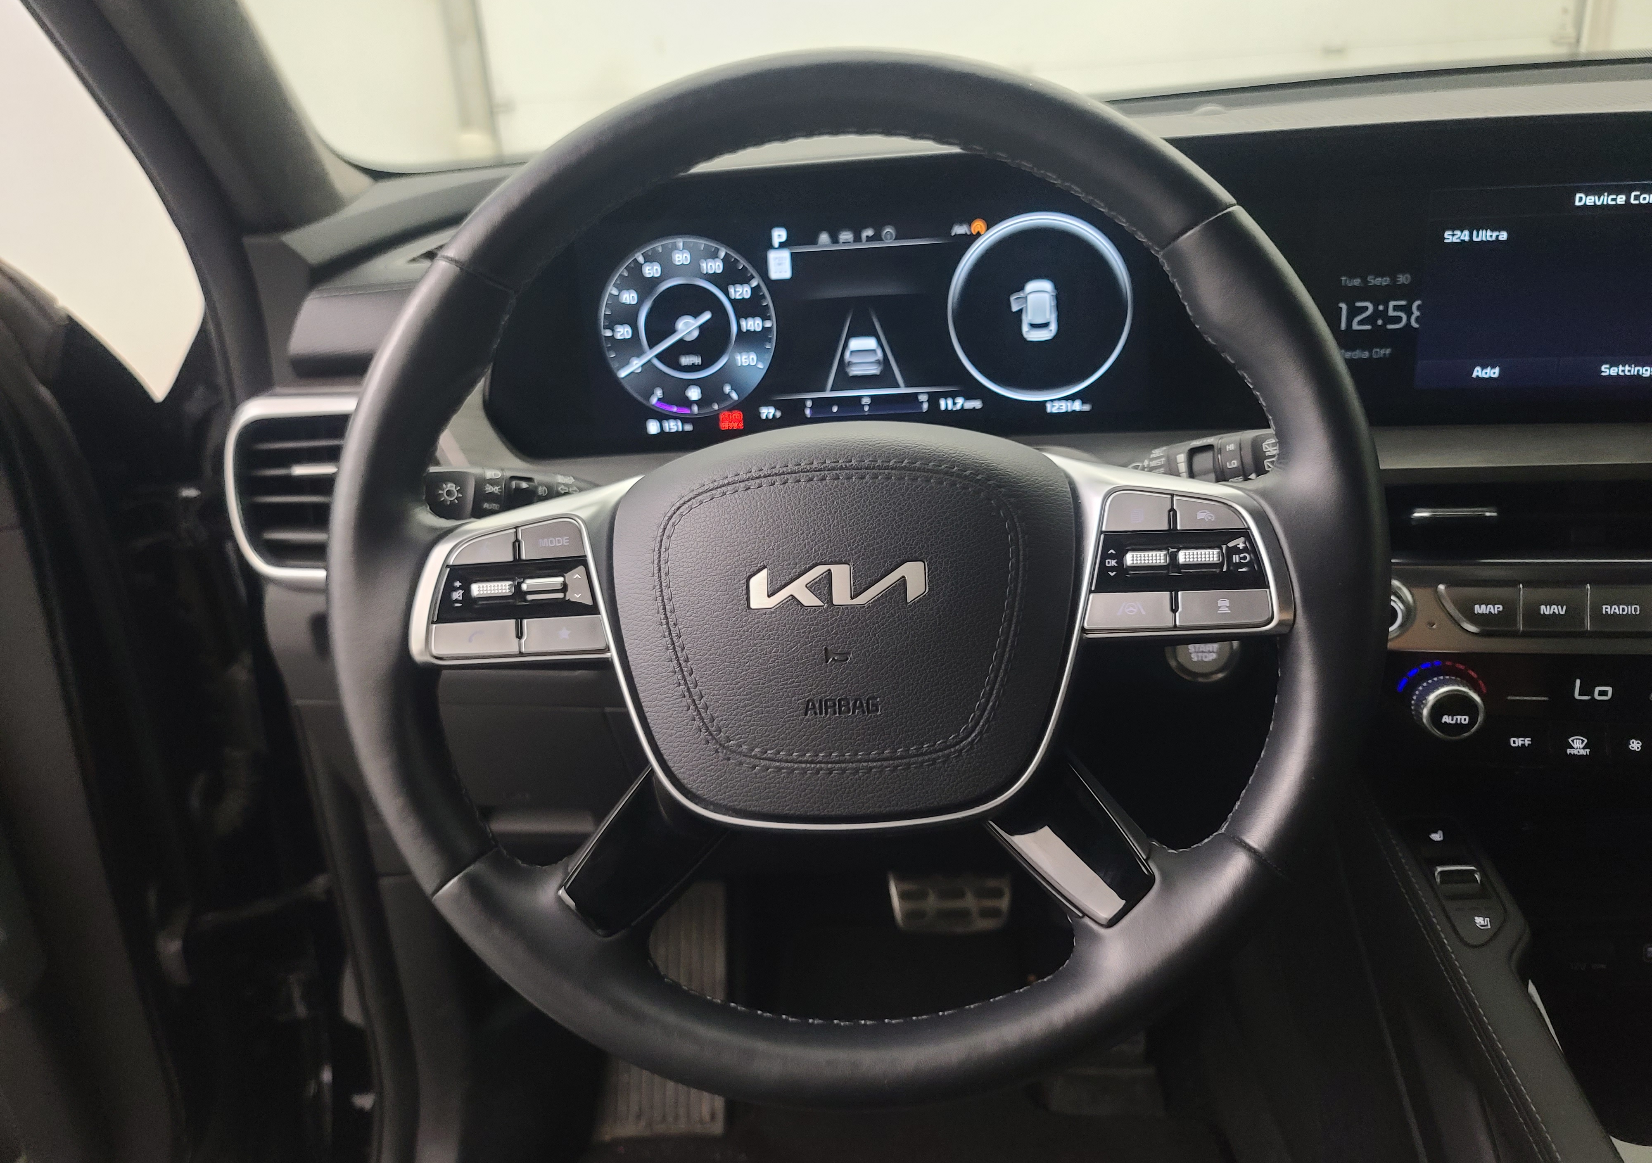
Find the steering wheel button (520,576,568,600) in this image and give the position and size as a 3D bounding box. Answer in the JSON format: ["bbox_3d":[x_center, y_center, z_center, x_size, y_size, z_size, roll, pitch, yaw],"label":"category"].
[{"bbox_3d":[-0.105,0.002,0.447,0.017,0.008,0.008,-2,-5,-5],"label":"steering wheel button"}]

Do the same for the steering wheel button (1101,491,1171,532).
[{"bbox_3d":[0.111,-0.025,0.428,0.024,0.014,0.006,-1,-3,3],"label":"steering wheel button"}]

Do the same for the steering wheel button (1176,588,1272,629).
[{"bbox_3d":[0.141,0.010,0.424,0.033,0.013,0.006,-1,-3,3],"label":"steering wheel button"}]

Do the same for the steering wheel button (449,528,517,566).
[{"bbox_3d":[-0.128,-0.012,0.447,0.025,0.013,0.006,-2,-5,-5],"label":"steering wheel button"}]

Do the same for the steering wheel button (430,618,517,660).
[{"bbox_3d":[-0.130,0.022,0.444,0.032,0.013,0.006,-2,-5,-5],"label":"steering wheel button"}]

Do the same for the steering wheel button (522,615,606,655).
[{"bbox_3d":[-0.096,0.020,0.445,0.032,0.013,0.006,-3,-3,7],"label":"steering wheel button"}]

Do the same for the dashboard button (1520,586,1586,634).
[{"bbox_3d":[0.355,0.014,0.583,0.030,0.022,0.007,0,4,9],"label":"dashboard button"}]

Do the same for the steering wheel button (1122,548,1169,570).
[{"bbox_3d":[0.114,-0.008,0.427,0.016,0.007,0.008,-3,-5,16],"label":"steering wheel button"}]

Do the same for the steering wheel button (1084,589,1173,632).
[{"bbox_3d":[0.108,0.011,0.427,0.031,0.013,0.006,-1,-3,3],"label":"steering wheel button"}]

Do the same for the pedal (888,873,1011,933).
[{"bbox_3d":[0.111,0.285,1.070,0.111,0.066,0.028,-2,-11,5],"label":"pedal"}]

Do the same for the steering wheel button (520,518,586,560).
[{"bbox_3d":[-0.102,-0.015,0.450,0.024,0.014,0.006,-2,-5,-5],"label":"steering wheel button"}]

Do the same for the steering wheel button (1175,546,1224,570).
[{"bbox_3d":[0.133,-0.008,0.422,0.017,0.008,0.007,-1,-3,3],"label":"steering wheel button"}]

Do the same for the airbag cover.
[{"bbox_3d":[0.006,0.015,0.449,0.174,0.148,0.050,-2,-1,5],"label":"airbag cover"}]

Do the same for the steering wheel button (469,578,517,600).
[{"bbox_3d":[-0.124,0.003,0.445,0.018,0.007,0.007,-3,-3,7],"label":"steering wheel button"}]

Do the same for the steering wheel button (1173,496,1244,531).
[{"bbox_3d":[0.136,-0.024,0.423,0.024,0.013,0.006,-3,-5,16],"label":"steering wheel button"}]

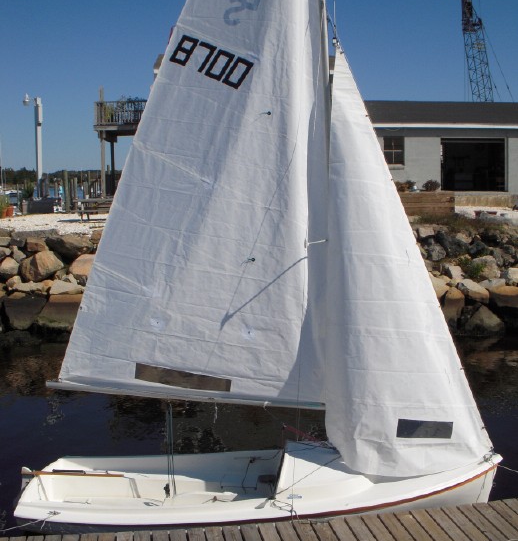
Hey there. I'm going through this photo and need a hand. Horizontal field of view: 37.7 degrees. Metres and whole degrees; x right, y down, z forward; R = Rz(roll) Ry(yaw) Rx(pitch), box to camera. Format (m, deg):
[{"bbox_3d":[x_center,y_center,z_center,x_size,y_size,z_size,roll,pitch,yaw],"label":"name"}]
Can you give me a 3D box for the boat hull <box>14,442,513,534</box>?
[{"bbox_3d":[0.120,2.513,8.428,5.080,0.900,1.900,0,7,0],"label":"boat hull"}]

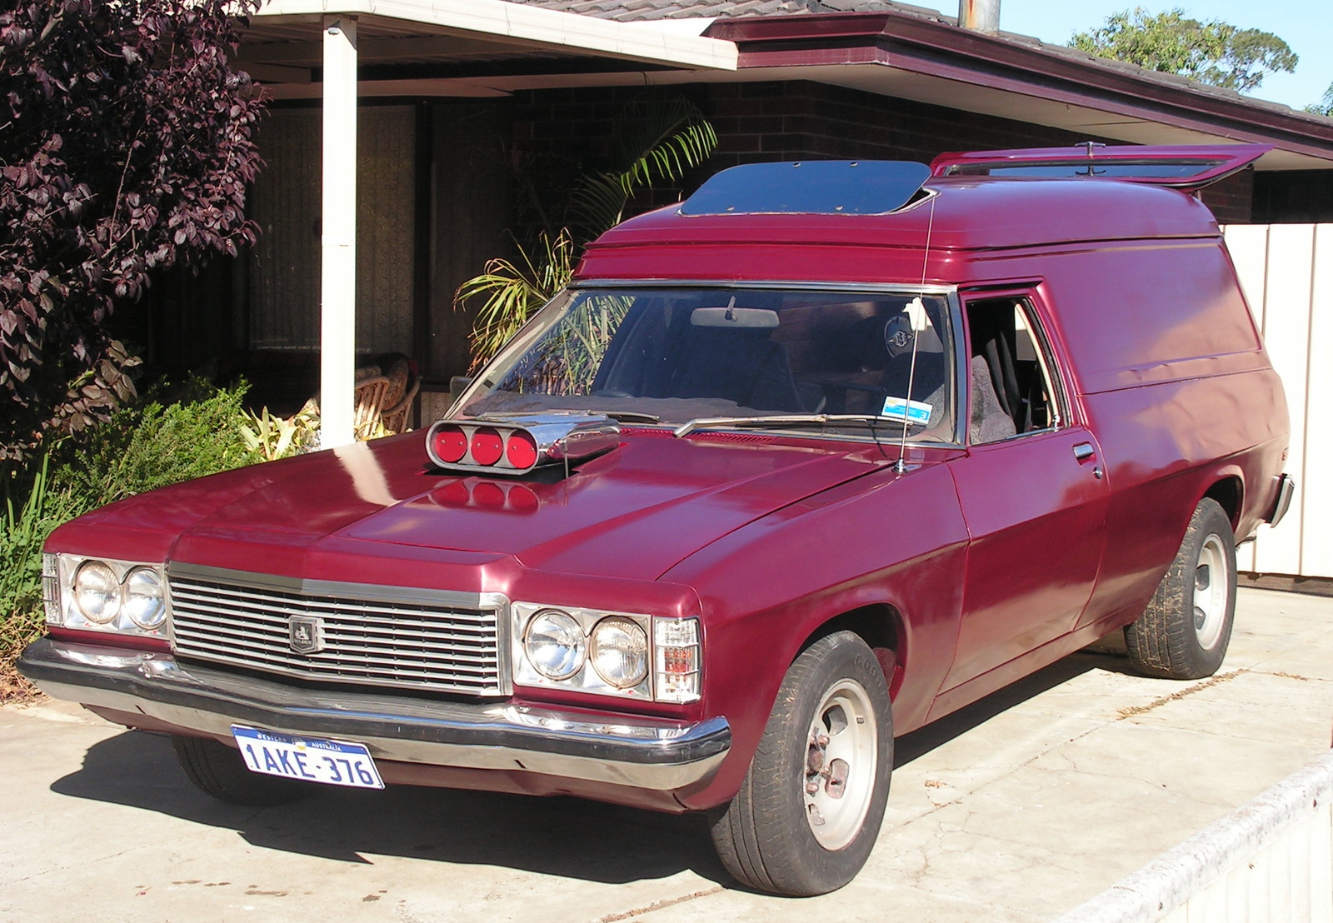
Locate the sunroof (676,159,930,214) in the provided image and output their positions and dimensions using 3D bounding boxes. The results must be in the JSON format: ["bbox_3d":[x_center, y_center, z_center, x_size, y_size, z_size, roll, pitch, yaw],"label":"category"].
[{"bbox_3d":[0.420,-0.812,6.733,0.720,0.040,0.330,4,36,29],"label":"sunroof"}]

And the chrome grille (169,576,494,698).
[{"bbox_3d":[-0.734,0.355,4.806,0.900,0.200,0.120,4,7,29],"label":"chrome grille"}]

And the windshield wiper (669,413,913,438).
[{"bbox_3d":[0.328,-0.086,5.891,0.635,0.055,0.065,-2,5,11],"label":"windshield wiper"}]

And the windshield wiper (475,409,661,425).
[{"bbox_3d":[-0.284,-0.115,6.201,0.620,0.060,0.070,1,5,31],"label":"windshield wiper"}]

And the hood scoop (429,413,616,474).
[{"bbox_3d":[-0.324,-0.049,5.492,0.320,0.132,0.430,4,7,29],"label":"hood scoop"}]

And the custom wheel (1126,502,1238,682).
[{"bbox_3d":[1.748,0.427,7.709,0.235,0.607,0.607,4,7,29],"label":"custom wheel"}]

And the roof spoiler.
[{"bbox_3d":[1.556,-1.132,8.722,1.390,0.110,0.610,4,21,29],"label":"roof spoiler"}]

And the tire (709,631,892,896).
[{"bbox_3d":[0.317,0.671,5.203,0.220,0.600,0.600,4,7,29],"label":"tire"}]

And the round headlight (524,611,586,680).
[{"bbox_3d":[-0.215,0.369,4.618,0.150,0.150,0.080,4,7,29],"label":"round headlight"}]

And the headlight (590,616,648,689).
[{"bbox_3d":[-0.084,0.377,4.545,0.150,0.150,0.080,4,7,29],"label":"headlight"}]

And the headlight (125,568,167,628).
[{"bbox_3d":[-1.163,0.310,5.151,0.150,0.150,0.080,4,7,29],"label":"headlight"}]

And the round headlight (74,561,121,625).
[{"bbox_3d":[-1.294,0.302,5.224,0.150,0.150,0.080,4,7,29],"label":"round headlight"}]

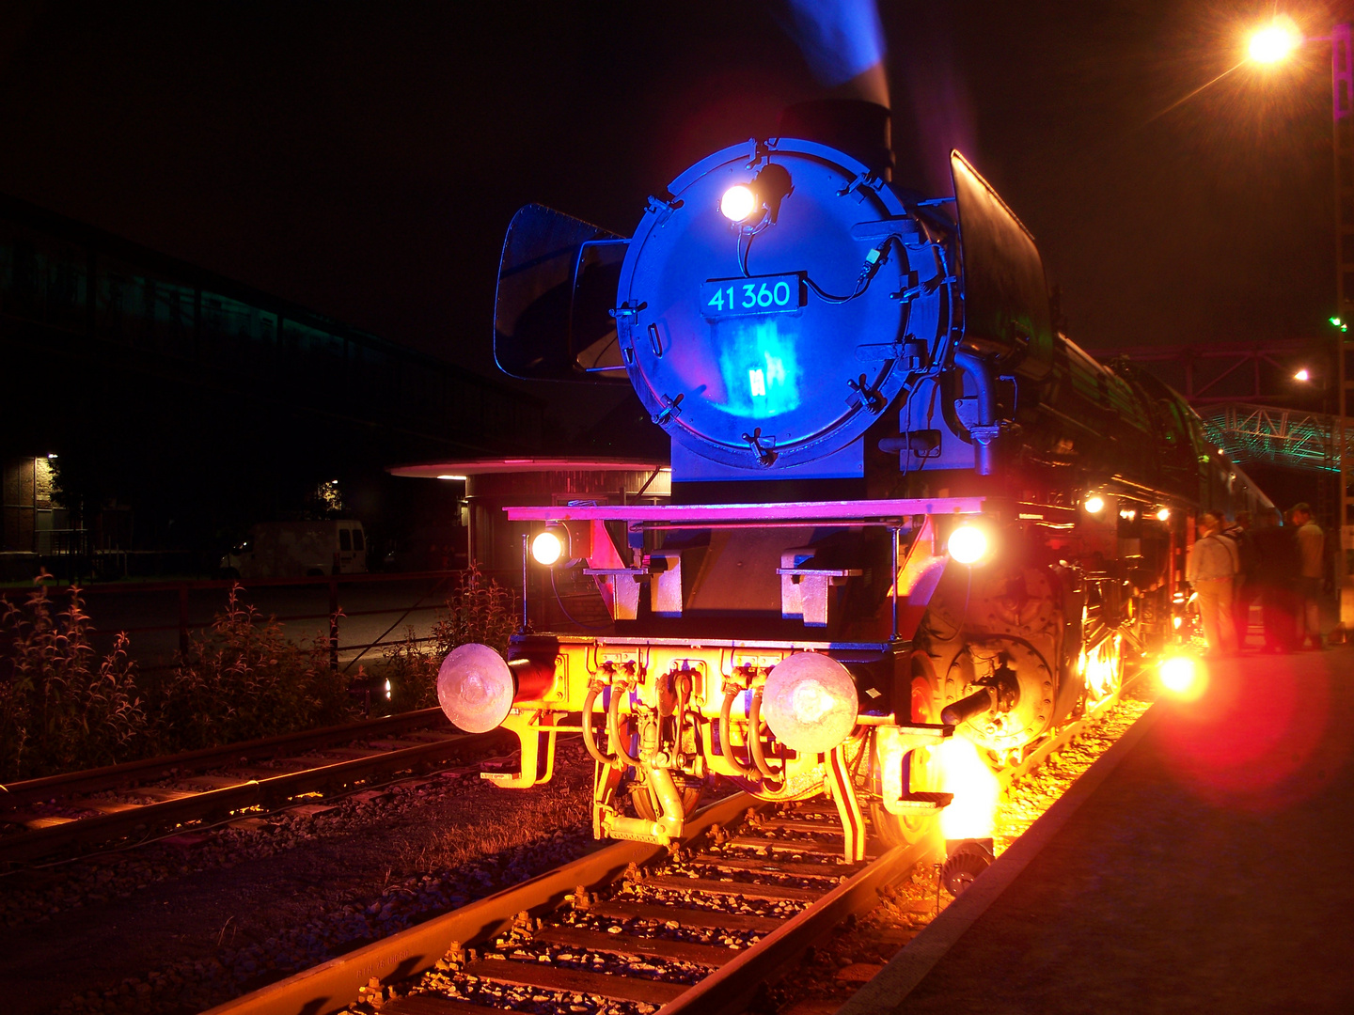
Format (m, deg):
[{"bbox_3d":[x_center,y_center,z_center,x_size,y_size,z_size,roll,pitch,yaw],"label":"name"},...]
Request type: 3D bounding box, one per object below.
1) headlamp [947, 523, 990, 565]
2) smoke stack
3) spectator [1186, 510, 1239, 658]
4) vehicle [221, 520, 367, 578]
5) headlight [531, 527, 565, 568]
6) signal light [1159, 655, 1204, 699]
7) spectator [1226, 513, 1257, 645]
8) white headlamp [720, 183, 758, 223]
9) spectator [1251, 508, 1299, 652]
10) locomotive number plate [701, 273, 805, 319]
[{"bbox_3d":[1.539,0.199,7.450,0.230,0.230,0.200,-1,-2,25],"label":"headlamp"},{"bbox_3d":[1.082,-2.406,9.556,0.780,0.550,0.780,-1,-2,25],"label":"smoke stack"},{"bbox_3d":[6.443,0.914,16.900,0.580,1.750,0.420,0,-2,0],"label":"spectator"},{"bbox_3d":[-13.000,1.580,47.600,4.650,2.250,1.980,-1,-2,17],"label":"vehicle"},{"bbox_3d":[-0.773,0.243,8.500,0.230,0.240,0.200,-1,-2,25],"label":"headlight"},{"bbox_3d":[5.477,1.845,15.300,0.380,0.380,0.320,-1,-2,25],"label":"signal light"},{"bbox_3d":[7.214,0.940,18.000,0.500,1.740,0.350,0,-2,-11],"label":"spectator"},{"bbox_3d":[0.356,-1.721,7.970,0.220,0.225,0.200,-1,-2,25],"label":"white headlamp"},{"bbox_3d":[7.506,0.917,17.700,0.540,1.770,0.360,-1,-2,6],"label":"spectator"},{"bbox_3d":[0.432,-1.206,8.081,0.610,0.210,0.090,-1,-2,25],"label":"locomotive number plate"}]

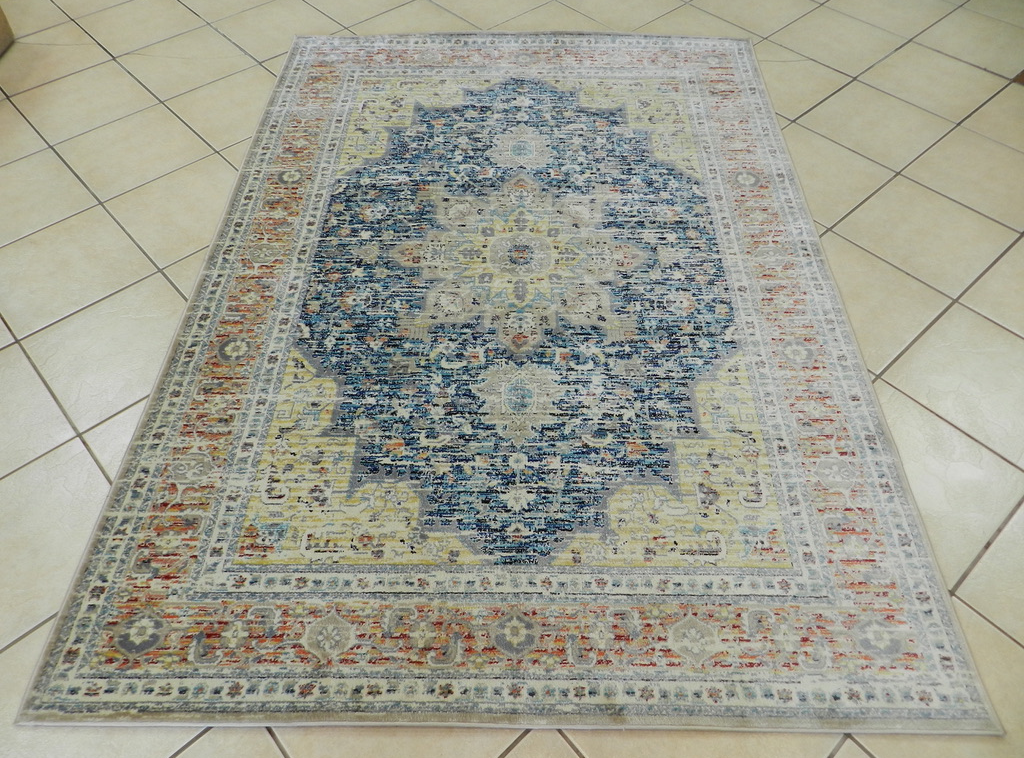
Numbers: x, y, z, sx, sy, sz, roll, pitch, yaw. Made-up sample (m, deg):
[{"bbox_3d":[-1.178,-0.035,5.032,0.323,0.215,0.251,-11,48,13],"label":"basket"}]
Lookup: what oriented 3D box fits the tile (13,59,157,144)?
[{"bbox_3d":[-1.345,-0.875,2.148,0.338,0.010,0.338,-37,62,-23],"label":"tile"}]

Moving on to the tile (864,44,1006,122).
[{"bbox_3d":[1.363,-0.963,2.204,0.338,0.010,0.338,-37,62,-23],"label":"tile"}]

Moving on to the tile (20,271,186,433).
[{"bbox_3d":[-0.893,-0.074,1.572,0.338,0.010,0.338,-37,62,-23],"label":"tile"}]

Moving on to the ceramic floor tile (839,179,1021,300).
[{"bbox_3d":[1.084,-0.381,1.787,0.338,0.010,0.338,-37,62,-23],"label":"ceramic floor tile"}]

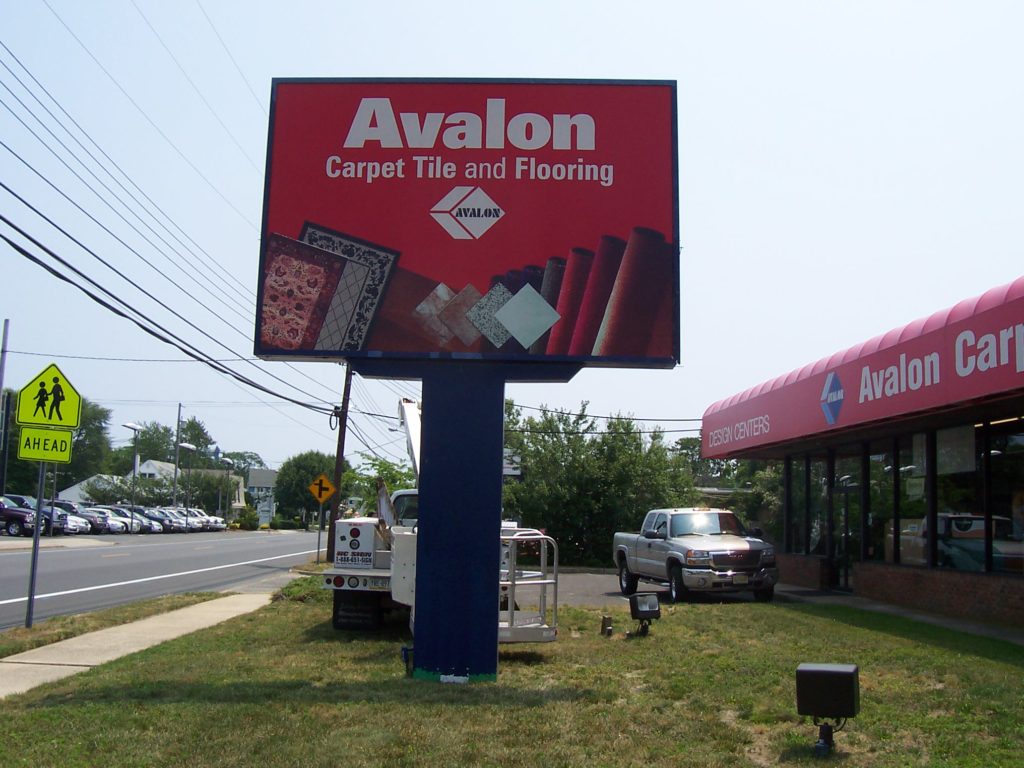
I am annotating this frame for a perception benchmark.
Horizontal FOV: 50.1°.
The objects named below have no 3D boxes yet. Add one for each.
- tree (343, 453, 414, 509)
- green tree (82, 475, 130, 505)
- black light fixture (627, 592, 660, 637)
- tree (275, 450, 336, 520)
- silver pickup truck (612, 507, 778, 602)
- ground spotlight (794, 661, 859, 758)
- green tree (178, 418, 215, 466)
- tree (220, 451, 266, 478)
[{"bbox_3d":[-5.916,5.459,50.000,4.000,4.700,4.000,2,-7,-7],"label":"tree"},{"bbox_3d":[-31.862,9.311,86.000,3.900,4.300,3.900,4,-8,-20],"label":"green tree"},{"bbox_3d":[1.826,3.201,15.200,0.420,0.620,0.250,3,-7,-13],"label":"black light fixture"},{"bbox_3d":[-21.983,11.677,120.000,8.200,8.600,8.200,3,-8,-11],"label":"tree"},{"bbox_3d":[3.793,3.652,23.307,2.080,1.950,5.790,3,-7,-9],"label":"silver pickup truck"},{"bbox_3d":[2.205,2.275,7.650,0.420,0.650,0.240,0,-7,14],"label":"ground spotlight"},{"bbox_3d":[-35.391,9.475,122.000,6.500,12.200,6.500,2,-7,0],"label":"green tree"},{"bbox_3d":[-39.251,15.423,160.000,7.800,11.300,7.800,3,-8,-14],"label":"tree"}]

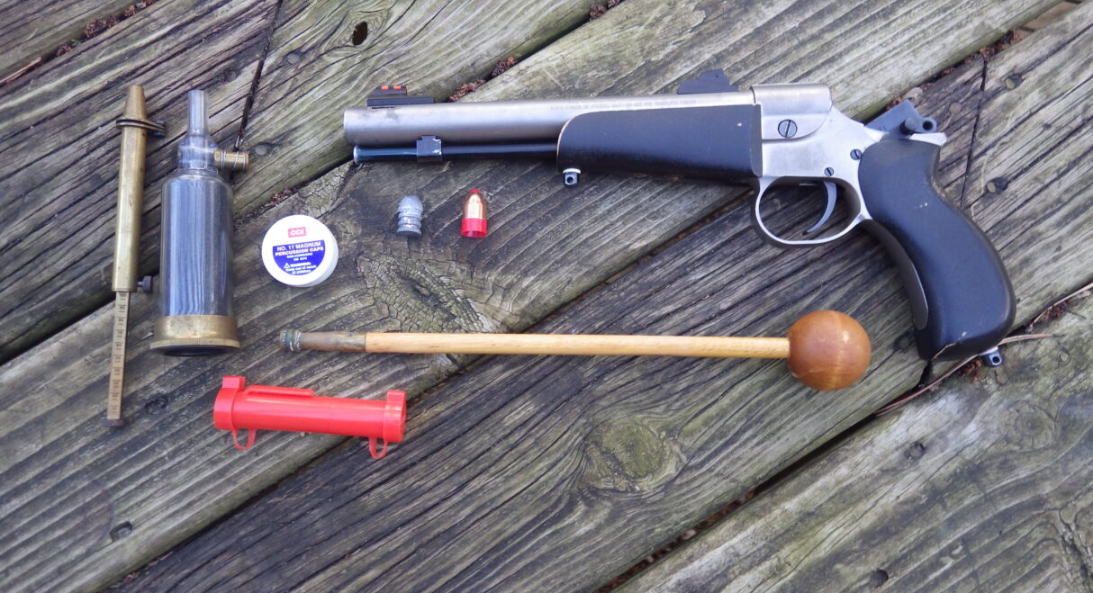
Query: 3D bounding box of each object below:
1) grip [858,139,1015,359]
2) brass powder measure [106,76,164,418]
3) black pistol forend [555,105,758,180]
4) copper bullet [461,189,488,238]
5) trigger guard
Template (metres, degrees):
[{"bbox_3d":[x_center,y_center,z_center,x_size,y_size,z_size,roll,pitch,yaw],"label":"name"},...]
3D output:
[{"bbox_3d":[0.214,-0.030,0.437,0.068,0.034,0.126,-17,83,-3],"label":"grip"},{"bbox_3d":[-0.231,-0.025,0.440,0.025,0.017,0.192,0,83,-1],"label":"brass powder measure"},{"bbox_3d":[0.061,-0.085,0.442,0.111,0.036,0.039,-3,83,-1],"label":"black pistol forend"},{"bbox_3d":[-0.041,-0.047,0.447,0.014,0.014,0.026,0,83,-1],"label":"copper bullet"},{"bbox_3d":[0.145,-0.045,0.438,0.058,0.013,0.035,-3,83,-1],"label":"trigger guard"}]

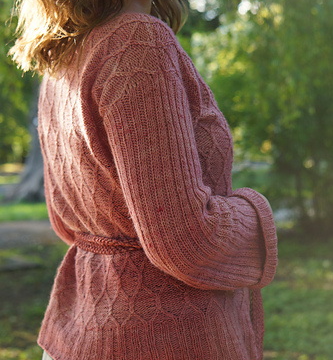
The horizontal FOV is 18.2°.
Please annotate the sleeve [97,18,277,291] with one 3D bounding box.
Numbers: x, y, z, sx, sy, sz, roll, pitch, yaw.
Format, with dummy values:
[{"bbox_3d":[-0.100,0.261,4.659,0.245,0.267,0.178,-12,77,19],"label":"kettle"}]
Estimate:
[{"bbox_3d":[0.028,-0.037,1.530,0.270,0.390,0.175,-1,2,-33],"label":"sleeve"}]

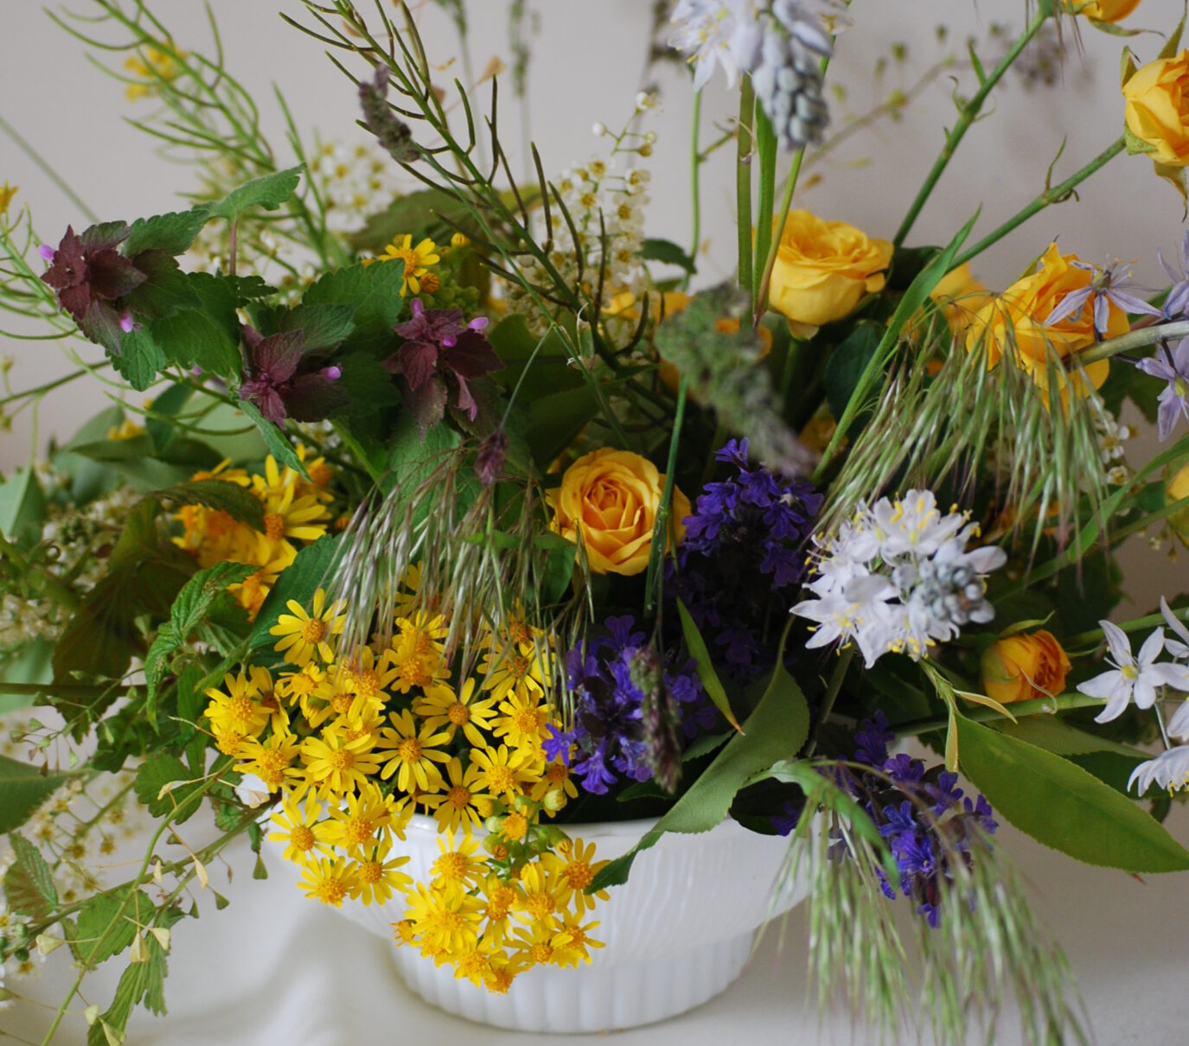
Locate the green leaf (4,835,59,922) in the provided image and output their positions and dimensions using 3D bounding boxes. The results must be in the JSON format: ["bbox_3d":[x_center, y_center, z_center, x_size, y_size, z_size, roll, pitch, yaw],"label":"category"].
[{"bbox_3d":[-0.156,0.099,1.120,0.015,0.026,0.012,-31,6,-10],"label":"green leaf"}]

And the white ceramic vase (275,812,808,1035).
[{"bbox_3d":[-0.008,0.097,1.210,0.190,0.078,0.186,0,14,0],"label":"white ceramic vase"}]

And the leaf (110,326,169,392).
[{"bbox_3d":[-0.127,-0.046,1.125,0.016,0.020,0.006,-8,-23,-10],"label":"leaf"}]

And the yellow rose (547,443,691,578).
[{"bbox_3d":[0.007,-0.003,1.130,0.039,0.037,0.031,-2,-19,4],"label":"yellow rose"}]

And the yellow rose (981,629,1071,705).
[{"bbox_3d":[0.117,0.039,1.100,0.025,0.022,0.022,14,20,42],"label":"yellow rose"}]

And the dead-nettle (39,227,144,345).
[{"bbox_3d":[-0.139,-0.066,1.120,0.029,0.033,0.020,-16,-26,15],"label":"dead-nettle"}]

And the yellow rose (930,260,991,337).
[{"bbox_3d":[0.105,-0.064,1.160,0.021,0.023,0.022,-2,15,-6],"label":"yellow rose"}]

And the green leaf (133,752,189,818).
[{"bbox_3d":[-0.122,0.074,1.140,0.016,0.020,0.006,-6,-26,-3],"label":"green leaf"}]

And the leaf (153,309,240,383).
[{"bbox_3d":[-0.112,-0.050,1.135,0.027,0.007,0.019,26,57,10],"label":"leaf"}]

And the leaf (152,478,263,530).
[{"bbox_3d":[-0.109,-0.005,1.140,0.032,0.013,0.020,14,36,21],"label":"leaf"}]

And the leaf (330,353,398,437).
[{"bbox_3d":[-0.064,-0.036,1.110,0.020,0.023,0.012,-2,15,-6],"label":"leaf"}]

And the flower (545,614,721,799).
[{"bbox_3d":[0.010,0.050,1.125,0.045,0.049,0.045,0,14,0],"label":"flower"}]

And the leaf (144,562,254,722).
[{"bbox_3d":[-0.107,0.033,1.095,0.020,0.048,0.022,27,6,-7],"label":"leaf"}]

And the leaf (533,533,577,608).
[{"bbox_3d":[-0.011,0.013,1.100,0.014,0.021,0.010,-3,15,-11],"label":"leaf"}]

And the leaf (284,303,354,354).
[{"bbox_3d":[-0.077,-0.055,1.135,0.021,0.006,0.015,-17,49,-8],"label":"leaf"}]

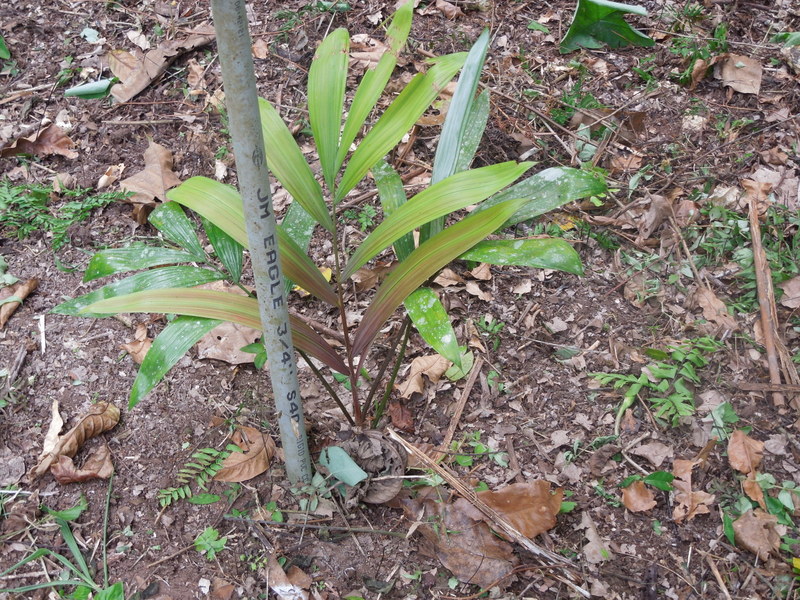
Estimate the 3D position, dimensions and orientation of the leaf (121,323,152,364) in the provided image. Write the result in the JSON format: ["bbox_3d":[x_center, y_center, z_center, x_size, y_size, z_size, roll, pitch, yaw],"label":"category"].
[{"bbox_3d":[-0.312,0.052,1.687,0.044,0.018,0.048,-3,43,0],"label":"leaf"}]

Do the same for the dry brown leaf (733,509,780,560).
[{"bbox_3d":[0.365,0.240,1.443,0.050,0.020,0.052,-3,43,0],"label":"dry brown leaf"}]

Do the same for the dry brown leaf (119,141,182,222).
[{"bbox_3d":[-0.321,-0.157,1.841,0.077,0.040,0.129,14,51,14],"label":"dry brown leaf"}]

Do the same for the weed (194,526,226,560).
[{"bbox_3d":[-0.199,0.256,1.485,0.028,0.015,0.029,25,50,27],"label":"weed"}]

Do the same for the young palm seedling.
[{"bbox_3d":[-0.067,-0.081,1.482,0.600,0.480,0.360,-3,43,0],"label":"young palm seedling"}]

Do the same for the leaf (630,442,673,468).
[{"bbox_3d":[0.279,0.167,1.552,0.043,0.012,0.029,23,49,26],"label":"leaf"}]

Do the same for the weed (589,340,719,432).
[{"bbox_3d":[0.289,0.094,1.583,0.143,0.048,0.105,-3,43,0],"label":"weed"}]

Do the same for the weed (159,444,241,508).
[{"bbox_3d":[-0.221,0.190,1.536,0.043,0.030,0.109,29,56,25],"label":"weed"}]

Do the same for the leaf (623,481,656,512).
[{"bbox_3d":[0.253,0.207,1.487,0.036,0.016,0.034,-3,43,0],"label":"leaf"}]

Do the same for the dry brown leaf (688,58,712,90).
[{"bbox_3d":[0.410,-0.316,1.950,0.030,0.045,0.035,-2,48,0],"label":"dry brown leaf"}]

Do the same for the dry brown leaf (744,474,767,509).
[{"bbox_3d":[0.378,0.205,1.504,0.018,0.012,0.050,-7,43,-4],"label":"dry brown leaf"}]

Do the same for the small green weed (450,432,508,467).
[{"bbox_3d":[0.088,0.165,1.560,0.064,0.022,0.044,-1,43,3],"label":"small green weed"}]

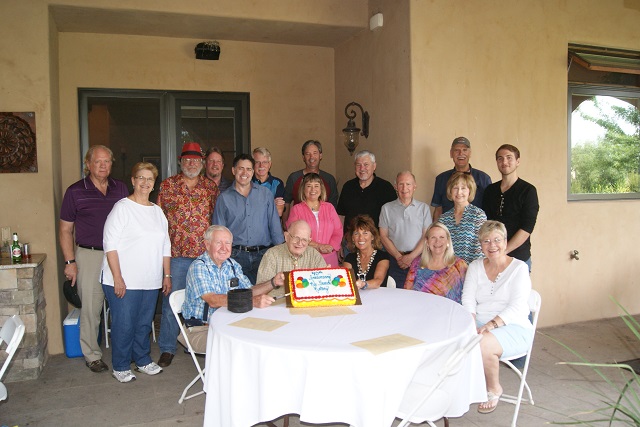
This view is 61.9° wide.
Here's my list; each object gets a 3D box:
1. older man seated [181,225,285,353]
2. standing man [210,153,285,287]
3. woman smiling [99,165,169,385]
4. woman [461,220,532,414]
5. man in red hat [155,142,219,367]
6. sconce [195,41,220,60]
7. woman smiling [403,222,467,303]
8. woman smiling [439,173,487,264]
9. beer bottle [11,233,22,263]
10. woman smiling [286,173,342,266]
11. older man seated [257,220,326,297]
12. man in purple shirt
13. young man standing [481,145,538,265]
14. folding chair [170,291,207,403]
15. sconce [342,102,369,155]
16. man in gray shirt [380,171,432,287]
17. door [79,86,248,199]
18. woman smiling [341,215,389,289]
[{"bbox_3d":[-0.560,0.688,3.520,0.820,1.220,0.570,2,5,44],"label":"older man seated"},{"bbox_3d":[-0.555,0.397,4.140,0.550,1.720,0.330,-1,4,-7],"label":"standing man"},{"bbox_3d":[-1.430,0.443,4.170,0.520,1.670,0.350,-4,4,-35],"label":"woman smiling"},{"bbox_3d":[1.129,0.665,3.490,0.500,1.230,0.690,2,5,32],"label":"woman"},{"bbox_3d":[-1.110,0.335,4.440,0.550,1.840,0.350,-2,3,-15],"label":"man in red hat"},{"bbox_3d":[-1.222,-1.770,5.811,0.270,0.200,0.190,-2,4,-19],"label":"sconce"},{"bbox_3d":[0.772,0.668,3.660,0.480,1.210,0.720,1,4,20],"label":"woman smiling"},{"bbox_3d":[1.117,0.449,4.180,0.450,1.560,0.310,0,4,18],"label":"woman smiling"},{"bbox_3d":[-2.378,0.272,4.180,0.066,0.236,0.066,-2,4,-19],"label":"beer bottle"},{"bbox_3d":[-0.049,0.449,4.350,0.480,1.570,0.320,-1,4,-1],"label":"woman smiling"},{"bbox_3d":[-0.150,0.670,3.600,0.560,1.230,0.800,-2,3,-15],"label":"older man seated"},{"bbox_3d":[-1.820,0.365,4.350,0.540,1.820,0.350,-3,4,-33],"label":"man in purple shirt"},{"bbox_3d":[1.475,0.343,4.160,0.500,1.750,0.330,1,4,38],"label":"young man standing"},{"bbox_3d":[-0.645,0.898,3.680,0.500,0.790,0.450,3,6,43],"label":"folding chair"},{"bbox_3d":[0.369,-0.879,5.569,0.270,0.560,0.190,-2,4,-19],"label":"sconce"},{"bbox_3d":[0.677,0.444,4.200,0.470,1.580,0.330,0,4,9],"label":"man in gray shirt"},{"bbox_3d":[-1.619,-0.075,5.867,1.792,2.515,0.120,-2,4,-19],"label":"door"},{"bbox_3d":[0.306,0.647,3.840,0.470,1.250,0.720,0,4,7],"label":"woman smiling"}]

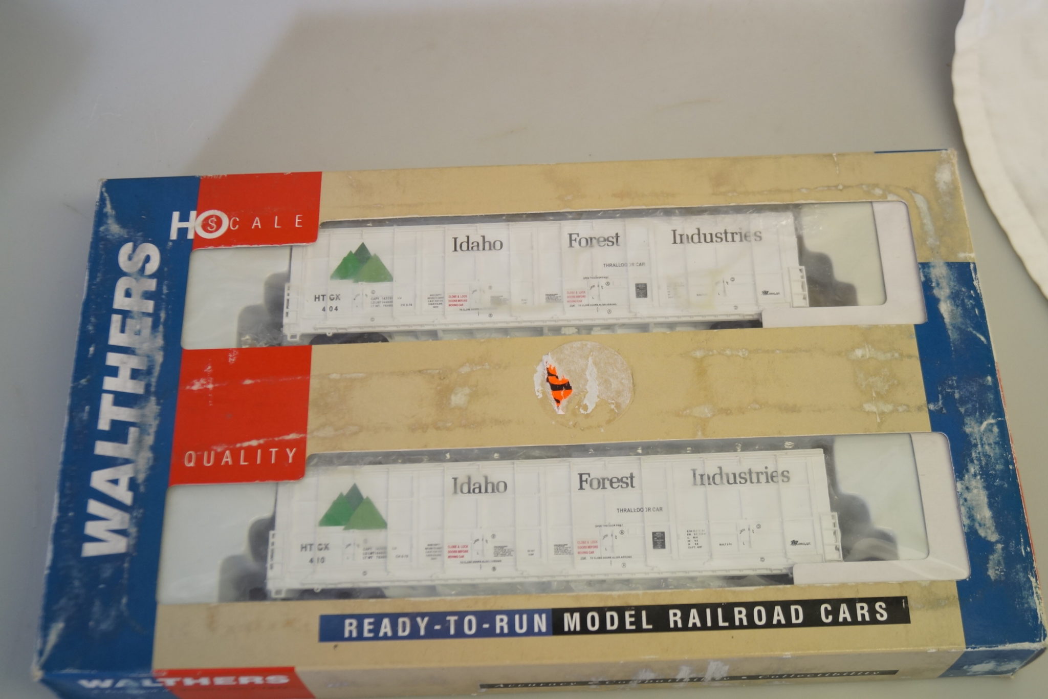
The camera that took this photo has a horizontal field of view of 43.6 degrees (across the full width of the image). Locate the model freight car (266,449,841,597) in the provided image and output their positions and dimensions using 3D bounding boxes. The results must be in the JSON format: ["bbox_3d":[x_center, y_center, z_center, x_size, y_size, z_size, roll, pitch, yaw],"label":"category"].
[{"bbox_3d":[0.010,0.067,0.447,0.200,0.037,0.054,-2,66,1],"label":"model freight car"}]

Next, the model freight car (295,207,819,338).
[{"bbox_3d":[0.008,-0.016,0.484,0.200,0.037,0.054,-2,66,1],"label":"model freight car"}]

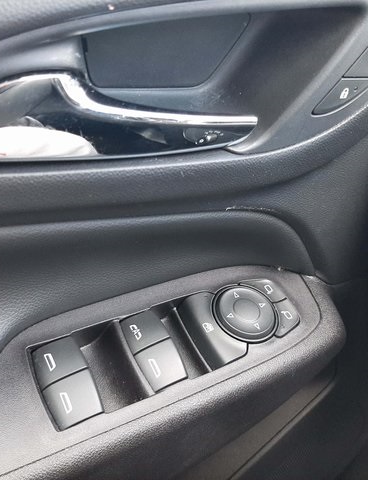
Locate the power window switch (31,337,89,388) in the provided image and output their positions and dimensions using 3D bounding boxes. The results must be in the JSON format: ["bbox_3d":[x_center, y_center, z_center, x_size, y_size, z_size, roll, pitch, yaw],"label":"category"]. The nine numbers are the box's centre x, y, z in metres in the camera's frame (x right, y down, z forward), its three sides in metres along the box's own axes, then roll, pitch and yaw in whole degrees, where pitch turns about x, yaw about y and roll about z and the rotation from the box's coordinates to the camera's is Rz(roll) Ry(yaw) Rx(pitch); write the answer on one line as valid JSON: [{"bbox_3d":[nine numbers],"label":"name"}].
[{"bbox_3d":[-0.059,0.058,0.223,0.022,0.010,0.021,-14,53,-32],"label":"power window switch"}]

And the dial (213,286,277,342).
[{"bbox_3d":[0.036,0.042,0.274,0.037,0.009,0.037,11,44,-11],"label":"dial"}]

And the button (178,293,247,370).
[{"bbox_3d":[0.015,0.050,0.261,0.028,0.013,0.042,-14,53,-32],"label":"button"}]

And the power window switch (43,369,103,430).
[{"bbox_3d":[-0.049,0.072,0.213,0.022,0.010,0.021,-14,53,-32],"label":"power window switch"}]

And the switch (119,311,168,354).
[{"bbox_3d":[-0.021,0.049,0.247,0.021,0.010,0.021,-14,53,-32],"label":"switch"}]

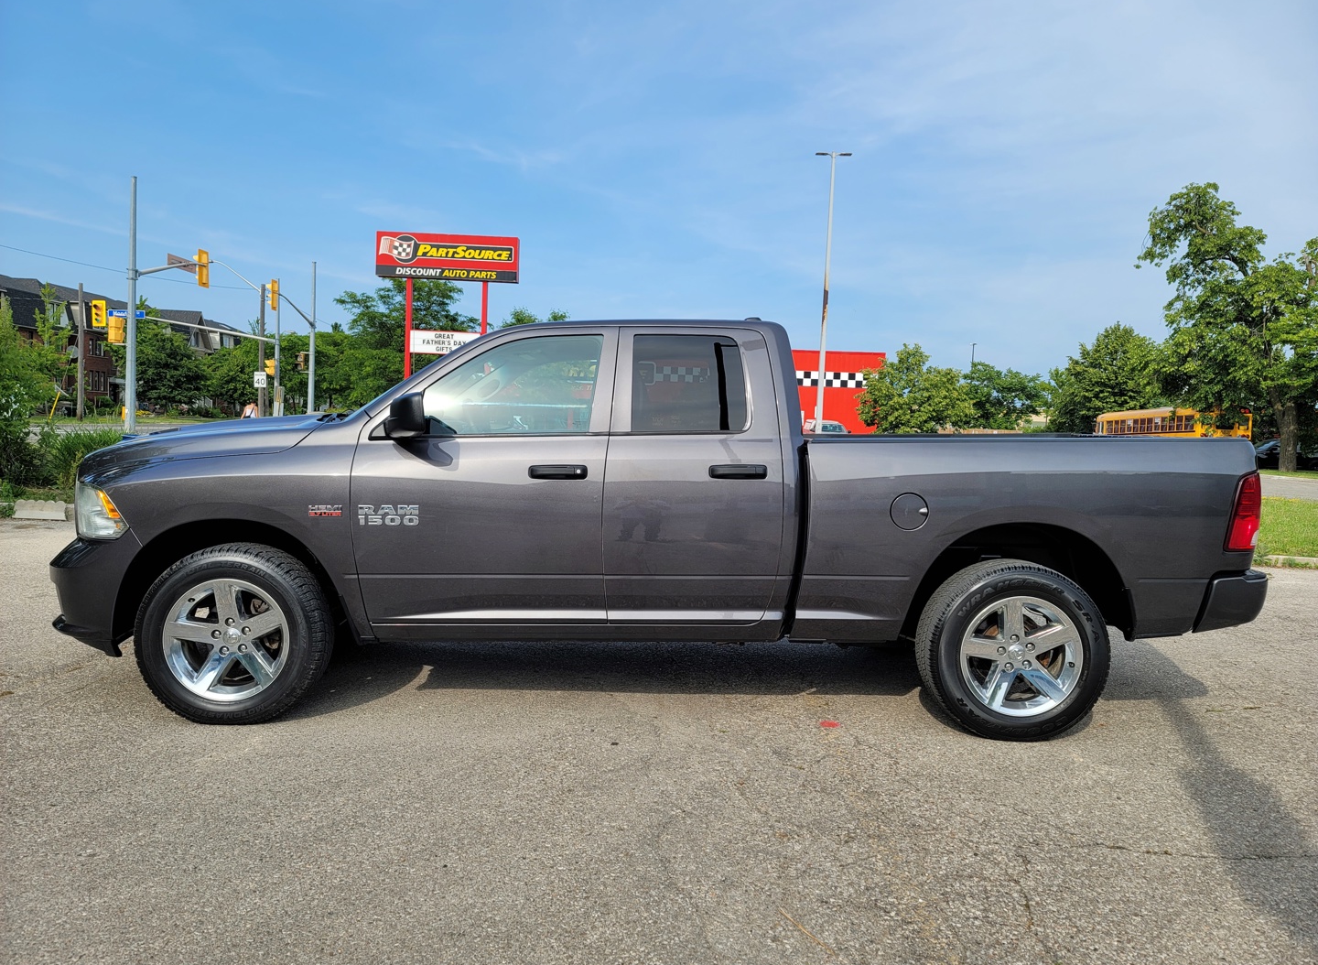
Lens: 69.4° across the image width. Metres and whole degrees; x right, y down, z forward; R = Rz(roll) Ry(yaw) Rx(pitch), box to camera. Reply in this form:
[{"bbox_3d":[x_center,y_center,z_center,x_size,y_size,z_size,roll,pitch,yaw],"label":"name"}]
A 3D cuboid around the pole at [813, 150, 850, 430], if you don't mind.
[{"bbox_3d":[5.362,-5.506,30.500,1.200,10.190,0.400,2,4,0],"label":"pole"}]

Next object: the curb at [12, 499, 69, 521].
[{"bbox_3d":[-7.802,0.344,12.000,0.680,0.220,0.200,2,3,6],"label":"curb"}]

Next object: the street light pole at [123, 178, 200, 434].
[{"bbox_3d":[-16.450,-5.462,31.800,0.600,8.670,3.300,3,4,14],"label":"street light pole"}]

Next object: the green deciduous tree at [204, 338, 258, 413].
[{"bbox_3d":[-28.628,-7.166,64.000,4.300,5.200,4.300,2,3,0],"label":"green deciduous tree"}]

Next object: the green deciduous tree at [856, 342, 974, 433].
[{"bbox_3d":[11.291,-3.430,42.000,5.200,5.600,5.000,2,3,0],"label":"green deciduous tree"}]

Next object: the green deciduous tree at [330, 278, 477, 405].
[{"bbox_3d":[-15.466,-8.188,58.000,9.000,8.700,8.600,2,3,0],"label":"green deciduous tree"}]

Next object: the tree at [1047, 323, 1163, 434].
[{"bbox_3d":[32.283,-6.826,69.000,8.400,9.390,8.200,2,4,0],"label":"tree"}]

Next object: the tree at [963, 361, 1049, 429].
[{"bbox_3d":[28.394,-6.408,78.000,7.100,7.160,6.900,2,4,0],"label":"tree"}]

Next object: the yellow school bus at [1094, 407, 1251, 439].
[{"bbox_3d":[25.600,-2.040,48.700,2.450,3.100,11.600,2,3,2],"label":"yellow school bus"}]

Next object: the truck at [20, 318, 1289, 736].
[{"bbox_3d":[-0.041,0.107,5.278,5.820,1.950,2.080,2,4,-1],"label":"truck"}]

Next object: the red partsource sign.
[{"bbox_3d":[-6.336,-6.721,28.500,4.250,1.360,0.450,1,4,-5],"label":"red partsource sign"}]

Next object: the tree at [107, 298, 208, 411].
[{"bbox_3d":[-31.115,-7.882,59.000,6.200,7.100,6.000,2,3,0],"label":"tree"}]

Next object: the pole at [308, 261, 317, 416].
[{"bbox_3d":[-16.745,-6.362,46.000,0.350,8.610,0.350,2,4,0],"label":"pole"}]

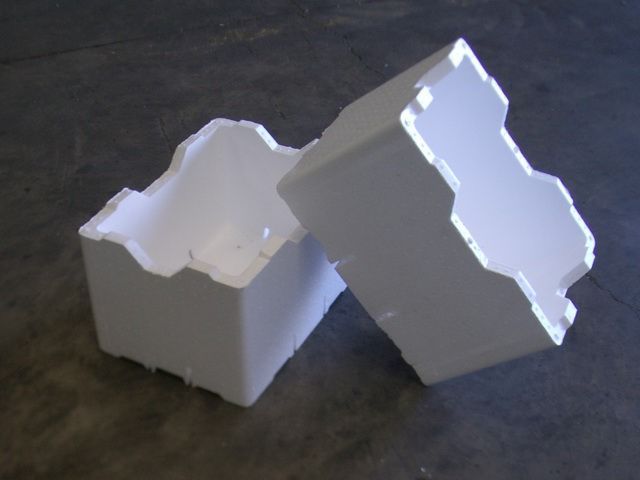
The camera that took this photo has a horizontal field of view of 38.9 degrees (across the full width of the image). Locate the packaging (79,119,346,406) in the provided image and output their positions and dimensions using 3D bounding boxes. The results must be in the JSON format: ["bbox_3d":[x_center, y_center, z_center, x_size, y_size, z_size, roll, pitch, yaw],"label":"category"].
[{"bbox_3d":[-0.178,0.023,1.837,0.351,0.304,0.482,17,39,21],"label":"packaging"}]

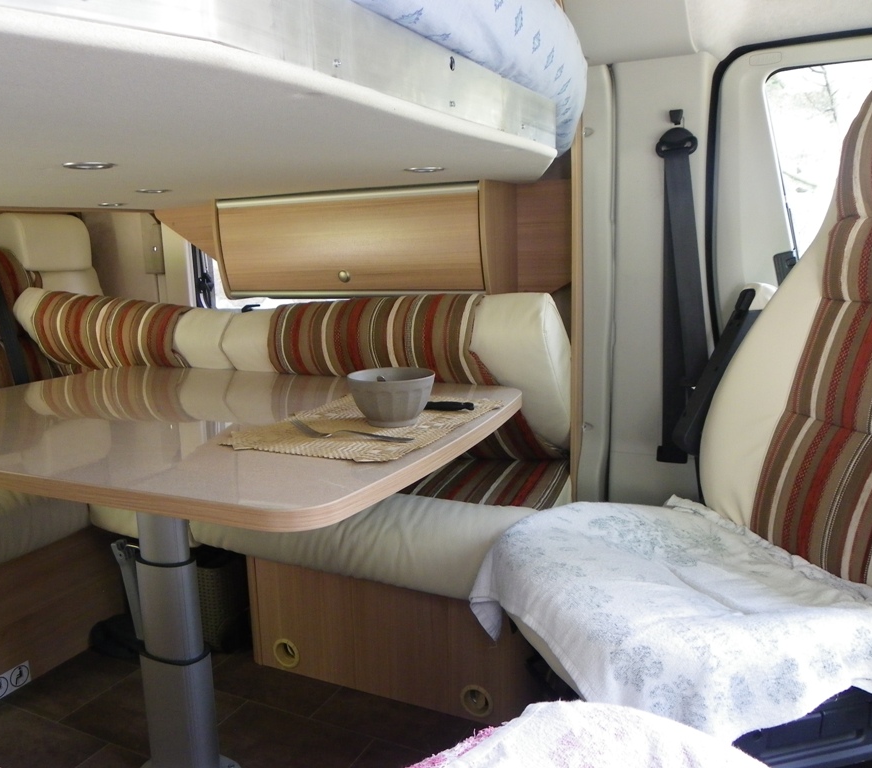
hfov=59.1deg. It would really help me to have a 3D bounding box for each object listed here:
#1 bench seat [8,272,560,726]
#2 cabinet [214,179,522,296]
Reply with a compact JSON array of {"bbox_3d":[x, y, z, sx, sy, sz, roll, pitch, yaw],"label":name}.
[{"bbox_3d":[-0.404,0.216,2.049,1.580,0.915,0.500,3,10,24],"label":"bench seat"},{"bbox_3d":[-0.180,-0.366,2.003,0.725,0.265,0.275,3,10,24],"label":"cabinet"}]

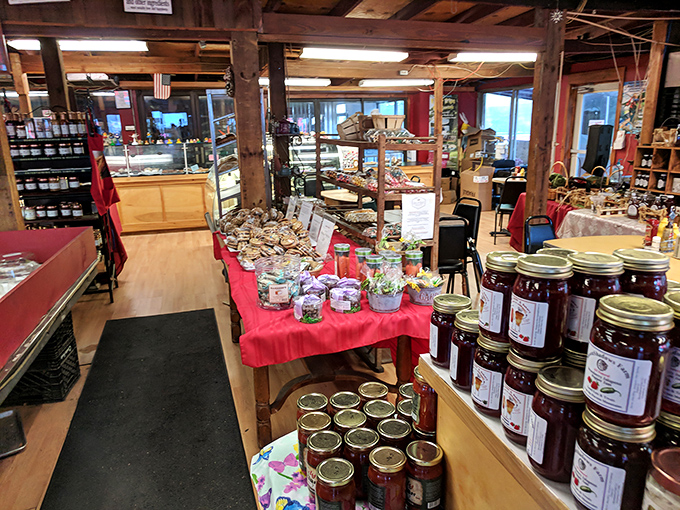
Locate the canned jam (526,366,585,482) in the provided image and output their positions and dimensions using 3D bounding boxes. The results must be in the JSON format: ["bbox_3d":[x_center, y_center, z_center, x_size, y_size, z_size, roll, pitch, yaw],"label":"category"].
[{"bbox_3d":[0.289,0.220,0.665,0.080,0.128,0.080,-1,16,0],"label":"canned jam"}]

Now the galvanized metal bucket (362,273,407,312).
[{"bbox_3d":[0.186,0.152,2.085,0.165,0.150,0.150,0,14,0],"label":"galvanized metal bucket"}]

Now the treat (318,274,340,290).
[{"bbox_3d":[-0.056,0.165,2.648,0.120,0.085,0.120,-1,16,-1],"label":"treat"}]

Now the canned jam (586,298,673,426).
[{"bbox_3d":[0.319,0.116,0.568,0.079,0.128,0.079,-8,17,-30],"label":"canned jam"}]

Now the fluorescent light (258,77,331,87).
[{"bbox_3d":[-0.718,-2.440,7.200,1.220,0.090,0.180,-6,16,-17],"label":"fluorescent light"}]

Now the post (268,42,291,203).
[{"bbox_3d":[-0.687,-1.215,5.888,0.180,2.440,0.180,-5,16,-17],"label":"post"}]

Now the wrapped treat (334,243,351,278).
[{"bbox_3d":[0.013,0.044,3.130,0.095,0.225,0.095,-1,16,0],"label":"wrapped treat"}]

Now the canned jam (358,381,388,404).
[{"bbox_3d":[0.083,0.389,1.249,0.078,0.130,0.078,0,16,4],"label":"canned jam"}]

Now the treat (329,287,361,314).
[{"bbox_3d":[0.030,0.232,2.691,0.152,0.100,0.152,-1,16,1],"label":"treat"}]

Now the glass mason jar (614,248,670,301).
[{"bbox_3d":[0.450,0.063,0.778,0.079,0.128,0.079,0,14,-3],"label":"glass mason jar"}]

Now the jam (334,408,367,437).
[{"bbox_3d":[0.023,0.408,1.115,0.073,0.117,0.073,0,14,0],"label":"jam"}]

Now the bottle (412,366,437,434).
[{"bbox_3d":[0.190,0.302,1.067,0.078,0.130,0.078,-1,16,0],"label":"bottle"}]

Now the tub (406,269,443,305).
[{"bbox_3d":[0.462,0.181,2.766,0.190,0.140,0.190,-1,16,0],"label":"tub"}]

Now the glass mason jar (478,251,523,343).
[{"bbox_3d":[0.255,0.063,0.772,0.079,0.128,0.079,-3,15,-12],"label":"glass mason jar"}]

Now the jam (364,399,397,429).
[{"bbox_3d":[0.091,0.411,1.170,0.078,0.130,0.078,0,16,4],"label":"jam"}]

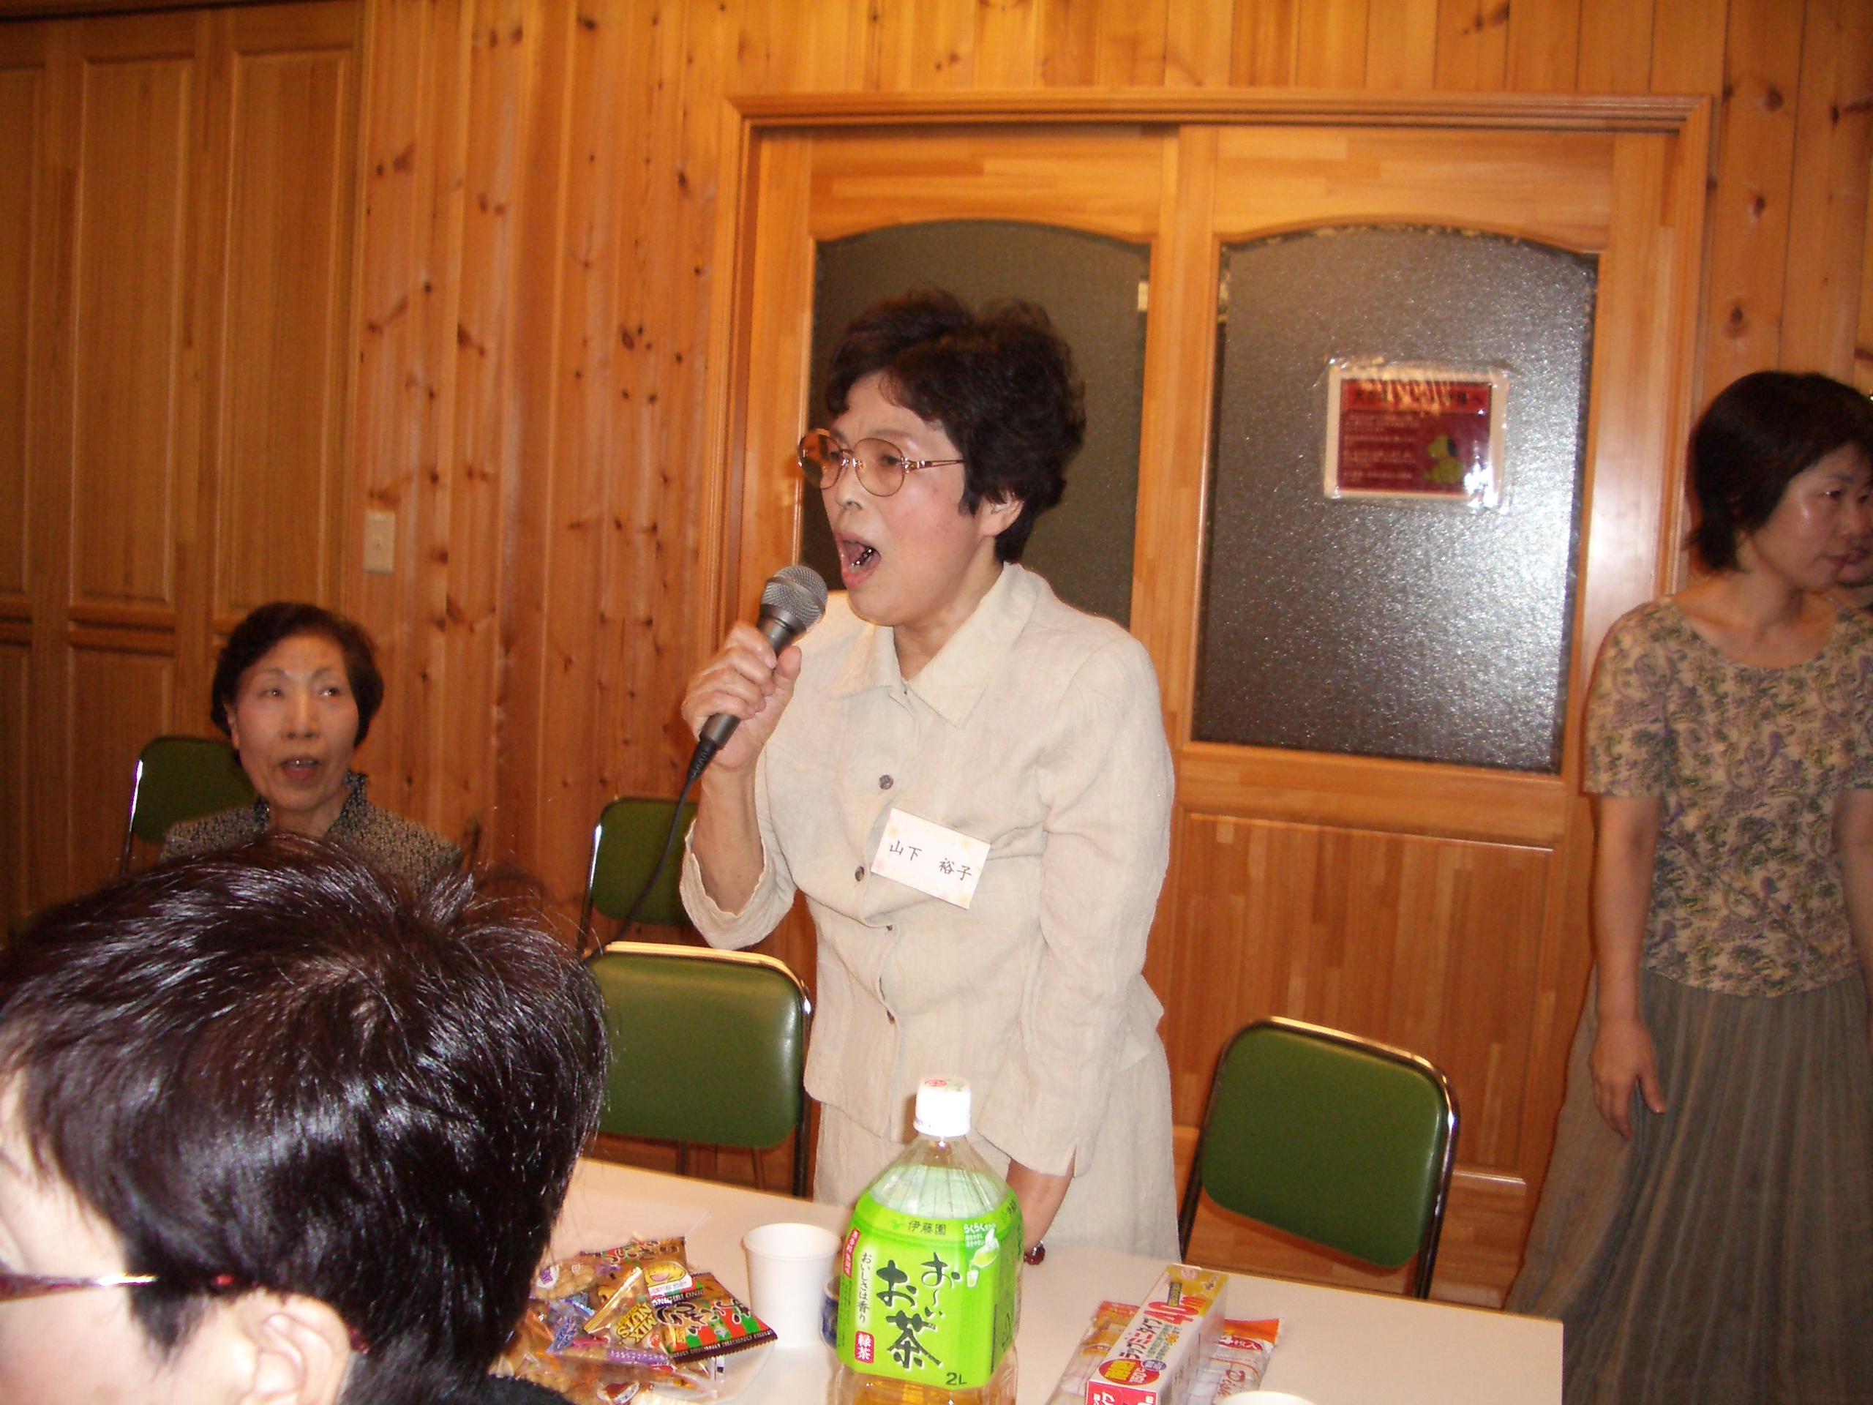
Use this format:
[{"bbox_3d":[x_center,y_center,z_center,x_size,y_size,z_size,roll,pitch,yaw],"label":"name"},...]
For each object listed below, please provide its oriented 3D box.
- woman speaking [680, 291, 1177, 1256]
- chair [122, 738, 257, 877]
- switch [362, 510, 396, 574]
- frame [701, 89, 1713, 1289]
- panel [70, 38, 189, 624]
[{"bbox_3d":[-0.026,0.396,1.690,0.430,1.495,0.400,6,6,30],"label":"woman speaking"},{"bbox_3d":[-1.431,0.488,3.530,0.410,0.800,0.470,3,5,0],"label":"chair"},{"bbox_3d":[-1.090,-0.312,3.695,0.070,0.120,0.012,5,5,16],"label":"switch"},{"bbox_3d":[0.378,-0.017,3.316,1.690,2.050,0.130,5,5,16],"label":"frame"},{"bbox_3d":[-1.649,-0.755,3.862,0.280,1.140,0.030,5,5,16],"label":"panel"}]

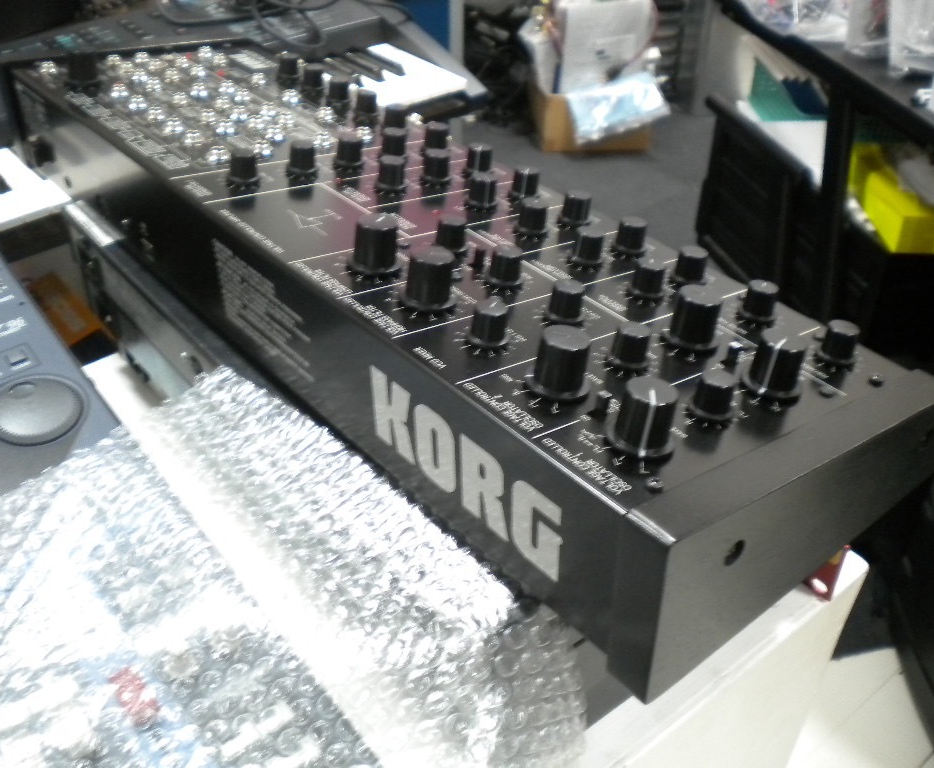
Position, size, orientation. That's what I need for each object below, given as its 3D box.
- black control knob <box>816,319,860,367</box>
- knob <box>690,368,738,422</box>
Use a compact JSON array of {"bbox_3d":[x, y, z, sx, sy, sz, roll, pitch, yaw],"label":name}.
[{"bbox_3d":[0.144,-0.016,0.401,0.016,0.014,0.016,7,30,0],"label":"black control knob"},{"bbox_3d":[0.094,0.004,0.390,0.017,0.015,0.017,1,31,-12],"label":"knob"}]

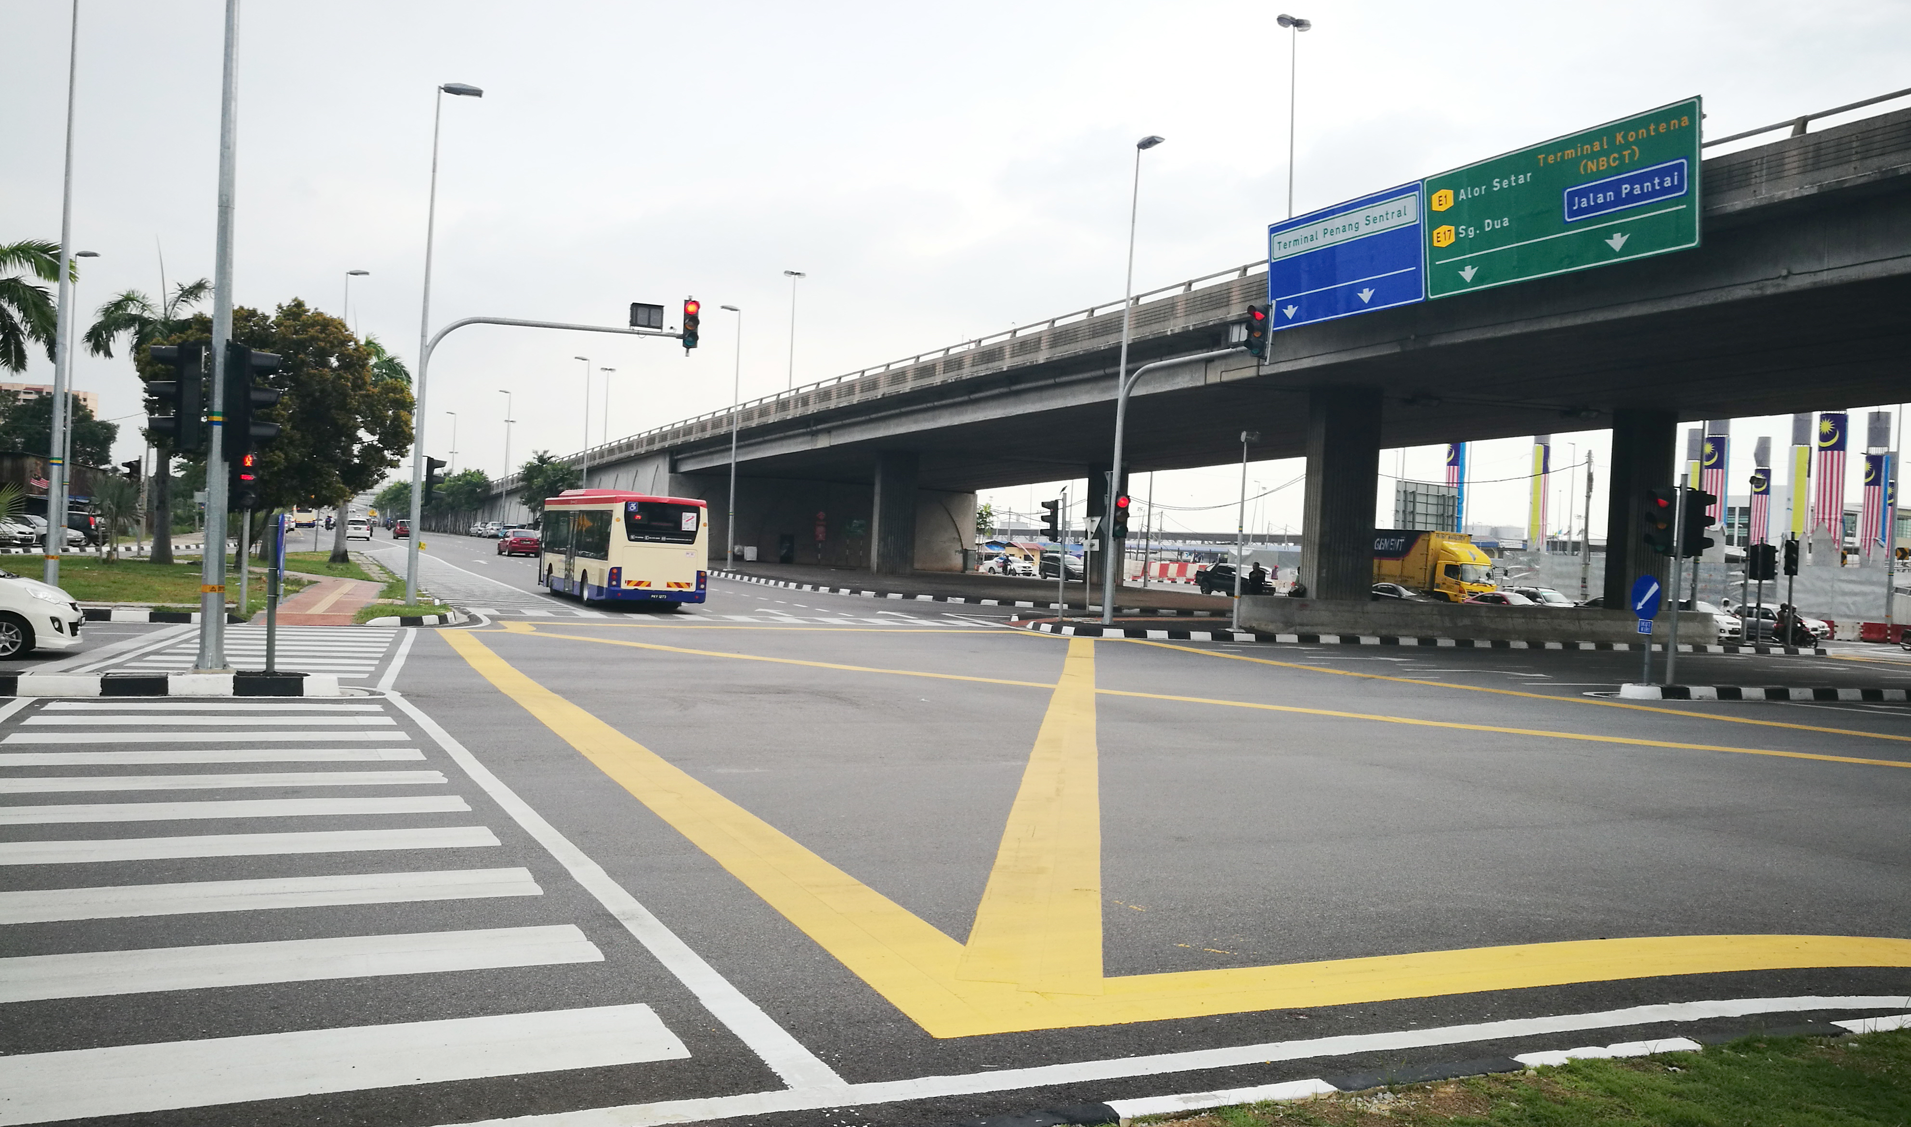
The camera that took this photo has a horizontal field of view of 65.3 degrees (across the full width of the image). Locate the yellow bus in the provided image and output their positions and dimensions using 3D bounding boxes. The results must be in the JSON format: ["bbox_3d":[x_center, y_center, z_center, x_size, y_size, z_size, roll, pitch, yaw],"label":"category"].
[{"bbox_3d":[-9.661,-0.392,42.367,2.500,3.080,9.000,2,1,-26],"label":"yellow bus"}]

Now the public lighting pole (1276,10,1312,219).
[{"bbox_3d":[12.525,-14.354,56.077,1.600,12.200,0.400,3,1,-26],"label":"public lighting pole"}]

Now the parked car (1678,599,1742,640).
[{"bbox_3d":[26.350,2.020,53.991,1.700,1.500,4.200,3,1,-22],"label":"parked car"}]

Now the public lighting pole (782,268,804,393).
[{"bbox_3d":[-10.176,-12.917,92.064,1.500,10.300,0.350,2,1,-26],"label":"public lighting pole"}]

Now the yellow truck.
[{"bbox_3d":[22.274,0.284,72.430,2.400,3.750,8.300,3,1,-26],"label":"yellow truck"}]

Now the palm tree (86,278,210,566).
[{"bbox_3d":[-23.556,-4.187,44.000,4.100,8.500,4.100,3,1,0],"label":"palm tree"}]

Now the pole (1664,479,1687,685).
[{"bbox_3d":[11.631,0.300,24.000,0.115,3.320,0.115,4,1,0],"label":"pole"}]

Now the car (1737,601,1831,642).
[{"bbox_3d":[29.323,2.093,53.991,1.720,1.420,4.400,3,1,-17],"label":"car"}]

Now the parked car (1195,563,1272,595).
[{"bbox_3d":[15.686,0.881,83.489,1.820,1.770,5.200,3,1,-25],"label":"parked car"}]

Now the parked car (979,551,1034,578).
[{"bbox_3d":[3.824,0.152,107.991,1.700,1.450,4.350,3,1,-32],"label":"parked car"}]

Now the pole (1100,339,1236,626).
[{"bbox_3d":[5.213,-1.735,36.548,0.400,6.700,5.200,3,1,-26],"label":"pole"}]

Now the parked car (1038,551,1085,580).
[{"bbox_3d":[6.723,0.311,88.990,1.720,1.500,4.300,2,1,-26],"label":"parked car"}]

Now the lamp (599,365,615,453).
[{"bbox_3d":[-36.253,-14.261,154.075,1.550,12.000,0.400,3,1,-26],"label":"lamp"}]

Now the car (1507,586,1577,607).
[{"bbox_3d":[26.577,1.833,67.490,1.740,1.550,4.450,3,1,-26],"label":"car"}]

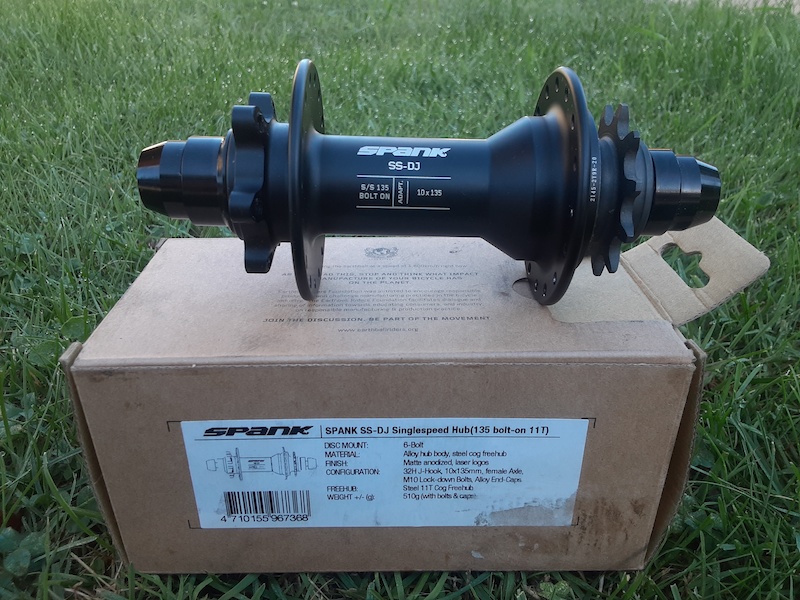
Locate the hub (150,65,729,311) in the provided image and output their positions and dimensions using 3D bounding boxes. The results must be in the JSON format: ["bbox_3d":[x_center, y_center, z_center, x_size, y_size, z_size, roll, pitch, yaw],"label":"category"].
[{"bbox_3d":[0.009,-0.033,0.182,0.165,0.068,0.068,1,28,-2],"label":"hub"}]

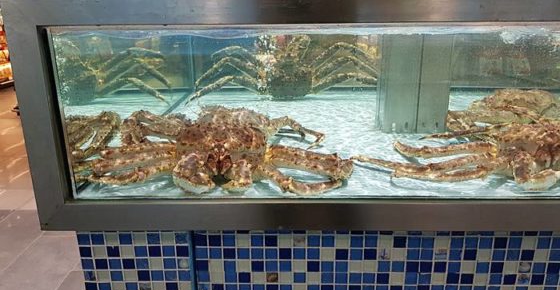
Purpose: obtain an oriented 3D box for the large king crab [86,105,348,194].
[{"bbox_3d":[-0.126,-0.006,0.904,0.515,0.128,0.250,-1,17,-2],"label":"large king crab"}]

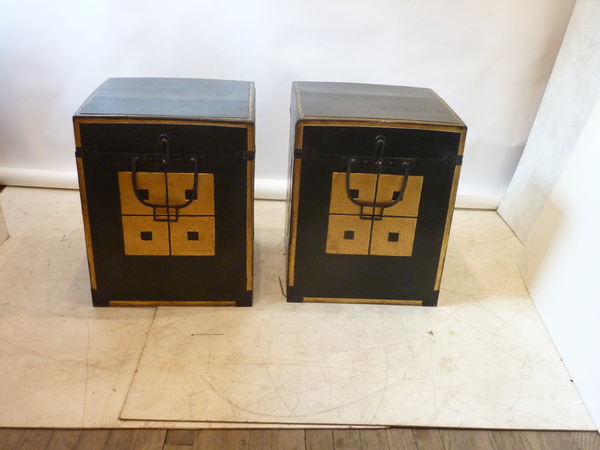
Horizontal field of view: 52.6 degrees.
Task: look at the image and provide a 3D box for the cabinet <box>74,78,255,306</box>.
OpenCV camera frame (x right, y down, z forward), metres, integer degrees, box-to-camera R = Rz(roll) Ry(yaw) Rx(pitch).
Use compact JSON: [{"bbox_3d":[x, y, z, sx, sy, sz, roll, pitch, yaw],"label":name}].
[{"bbox_3d":[-0.338,-0.104,1.691,0.414,0.519,0.412,1,26,-5],"label":"cabinet"}]

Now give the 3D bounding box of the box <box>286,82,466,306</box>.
[{"bbox_3d":[0.180,-0.104,1.749,0.414,0.519,0.412,2,26,-3],"label":"box"}]

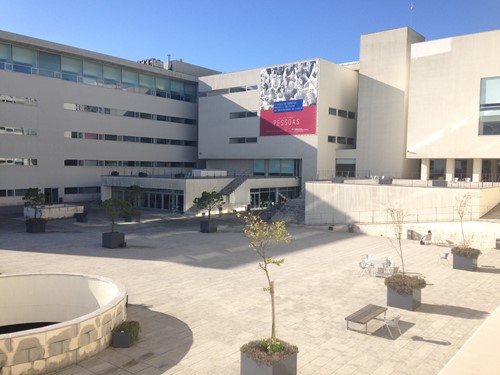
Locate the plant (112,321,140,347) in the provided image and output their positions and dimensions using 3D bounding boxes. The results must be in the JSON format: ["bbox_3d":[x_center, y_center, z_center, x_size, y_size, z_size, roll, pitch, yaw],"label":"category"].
[{"bbox_3d":[-4.042,4.851,15.818,0.800,0.640,0.740,1,2,0],"label":"plant"}]

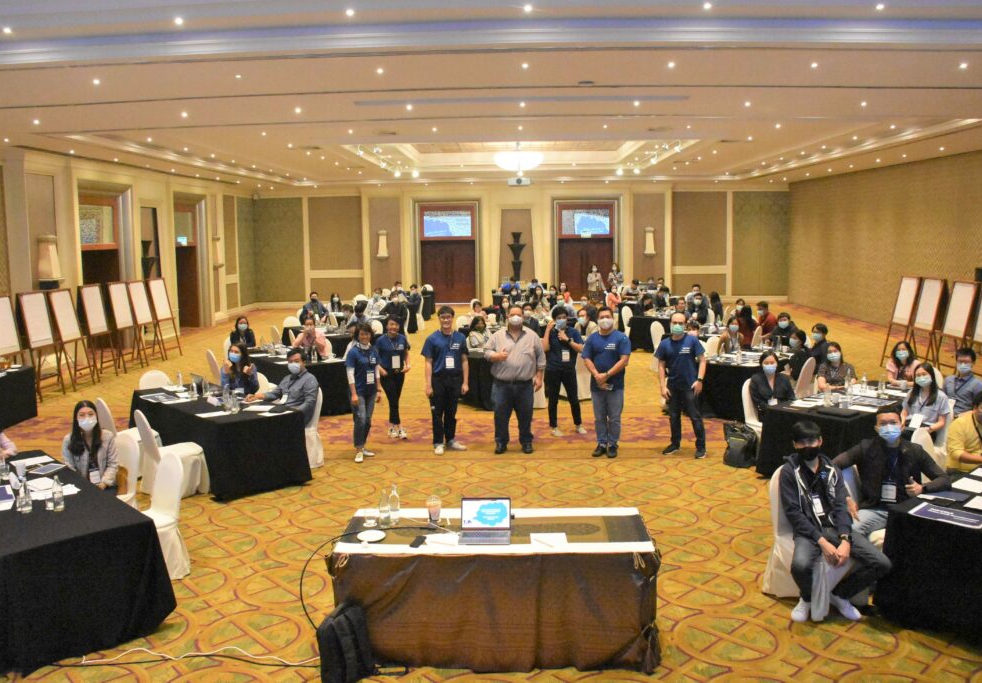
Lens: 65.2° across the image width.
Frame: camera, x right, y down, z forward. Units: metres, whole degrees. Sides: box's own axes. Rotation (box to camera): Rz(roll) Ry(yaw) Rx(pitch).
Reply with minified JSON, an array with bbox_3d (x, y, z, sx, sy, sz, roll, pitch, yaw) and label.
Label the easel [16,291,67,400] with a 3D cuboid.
[{"bbox_3d":[-7.540,0.072,12.584,0.620,1.740,0.680,0,8,4],"label":"easel"}]

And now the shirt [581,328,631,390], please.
[{"bbox_3d":[1.350,0.225,9.000,0.570,0.710,0.300,1,8,10],"label":"shirt"}]

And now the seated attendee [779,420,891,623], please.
[{"bbox_3d":[2.256,1.189,5.199,0.600,1.290,0.700,-1,8,1],"label":"seated attendee"}]

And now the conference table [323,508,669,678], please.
[{"bbox_3d":[0.037,1.538,4.852,1.880,0.750,0.740,0,8,3],"label":"conference table"}]

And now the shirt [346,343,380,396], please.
[{"bbox_3d":[-1.479,0.341,8.839,0.390,0.617,0.250,-5,9,-26],"label":"shirt"}]

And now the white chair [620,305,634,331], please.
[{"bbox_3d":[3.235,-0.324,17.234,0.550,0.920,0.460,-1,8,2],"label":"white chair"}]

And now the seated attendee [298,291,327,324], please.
[{"bbox_3d":[-4.160,-0.524,18.221,0.600,1.300,0.780,-3,8,-14],"label":"seated attendee"}]

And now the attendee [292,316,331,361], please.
[{"bbox_3d":[-2.830,0.254,12.012,0.540,1.270,0.750,3,9,17],"label":"attendee"}]

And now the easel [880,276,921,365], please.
[{"bbox_3d":[7.700,-0.337,14.134,0.620,1.740,0.680,-1,8,1],"label":"easel"}]

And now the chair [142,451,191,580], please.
[{"bbox_3d":[-2.635,1.356,5.764,0.540,0.940,0.460,-8,11,-44],"label":"chair"}]

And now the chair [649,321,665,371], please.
[{"bbox_3d":[3.200,0.100,14.300,0.540,0.950,0.440,5,10,36],"label":"chair"}]

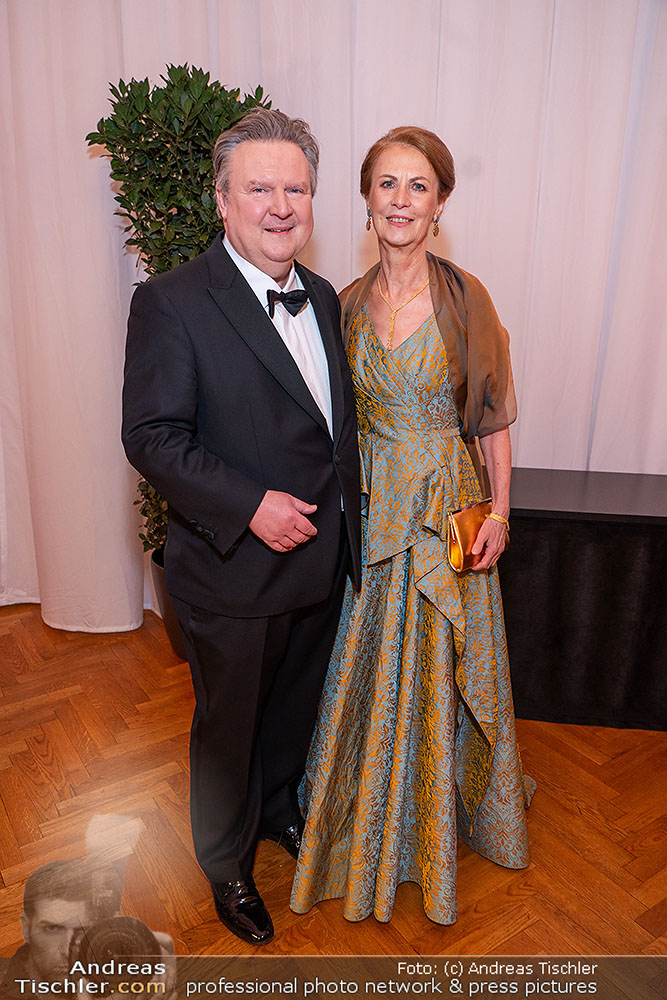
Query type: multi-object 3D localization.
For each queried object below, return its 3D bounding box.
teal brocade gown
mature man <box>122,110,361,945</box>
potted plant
[{"bbox_3d":[0.232,0.248,1.756,0.620,1.380,0.560,6,17,19],"label":"teal brocade gown"},{"bbox_3d":[-0.168,0.111,1.587,0.610,1.740,0.450,-8,17,-32],"label":"mature man"},{"bbox_3d":[-0.525,-0.416,2.681,0.640,2.130,0.610,4,16,11],"label":"potted plant"}]

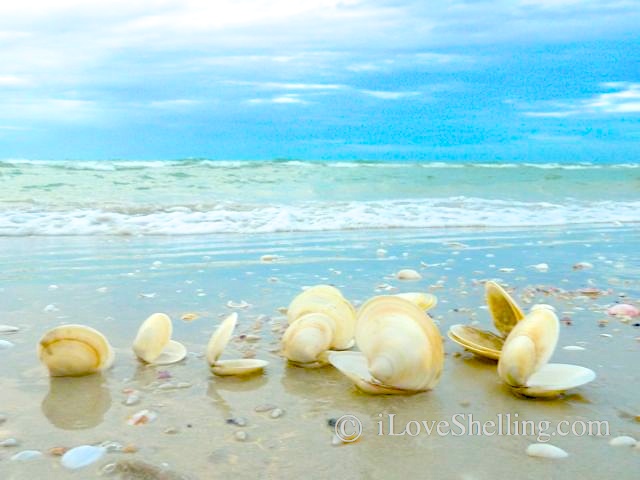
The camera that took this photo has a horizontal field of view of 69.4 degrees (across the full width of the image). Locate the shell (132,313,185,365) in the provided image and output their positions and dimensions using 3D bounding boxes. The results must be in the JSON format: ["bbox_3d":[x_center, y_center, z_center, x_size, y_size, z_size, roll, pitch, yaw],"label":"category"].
[{"bbox_3d":[-0.124,0.075,0.362,0.039,0.040,0.036,-7,12,-37],"label":"shell"}]

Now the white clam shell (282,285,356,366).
[{"bbox_3d":[0.000,0.063,0.367,0.059,0.061,0.058,0,10,0],"label":"white clam shell"}]

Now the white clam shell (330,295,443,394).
[{"bbox_3d":[0.044,0.065,0.330,0.066,0.066,0.067,-4,11,-23],"label":"white clam shell"}]

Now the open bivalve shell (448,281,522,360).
[{"bbox_3d":[0.133,0.063,0.377,0.057,0.058,0.052,-3,10,-18],"label":"open bivalve shell"}]

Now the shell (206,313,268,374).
[{"bbox_3d":[-0.061,0.076,0.342,0.044,0.045,0.040,-1,10,-6],"label":"shell"}]

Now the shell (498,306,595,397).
[{"bbox_3d":[0.155,0.072,0.313,0.060,0.060,0.055,-5,11,-27],"label":"shell"}]

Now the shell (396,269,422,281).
[{"bbox_3d":[0.123,0.048,0.635,0.035,0.015,0.028,0,10,0],"label":"shell"}]

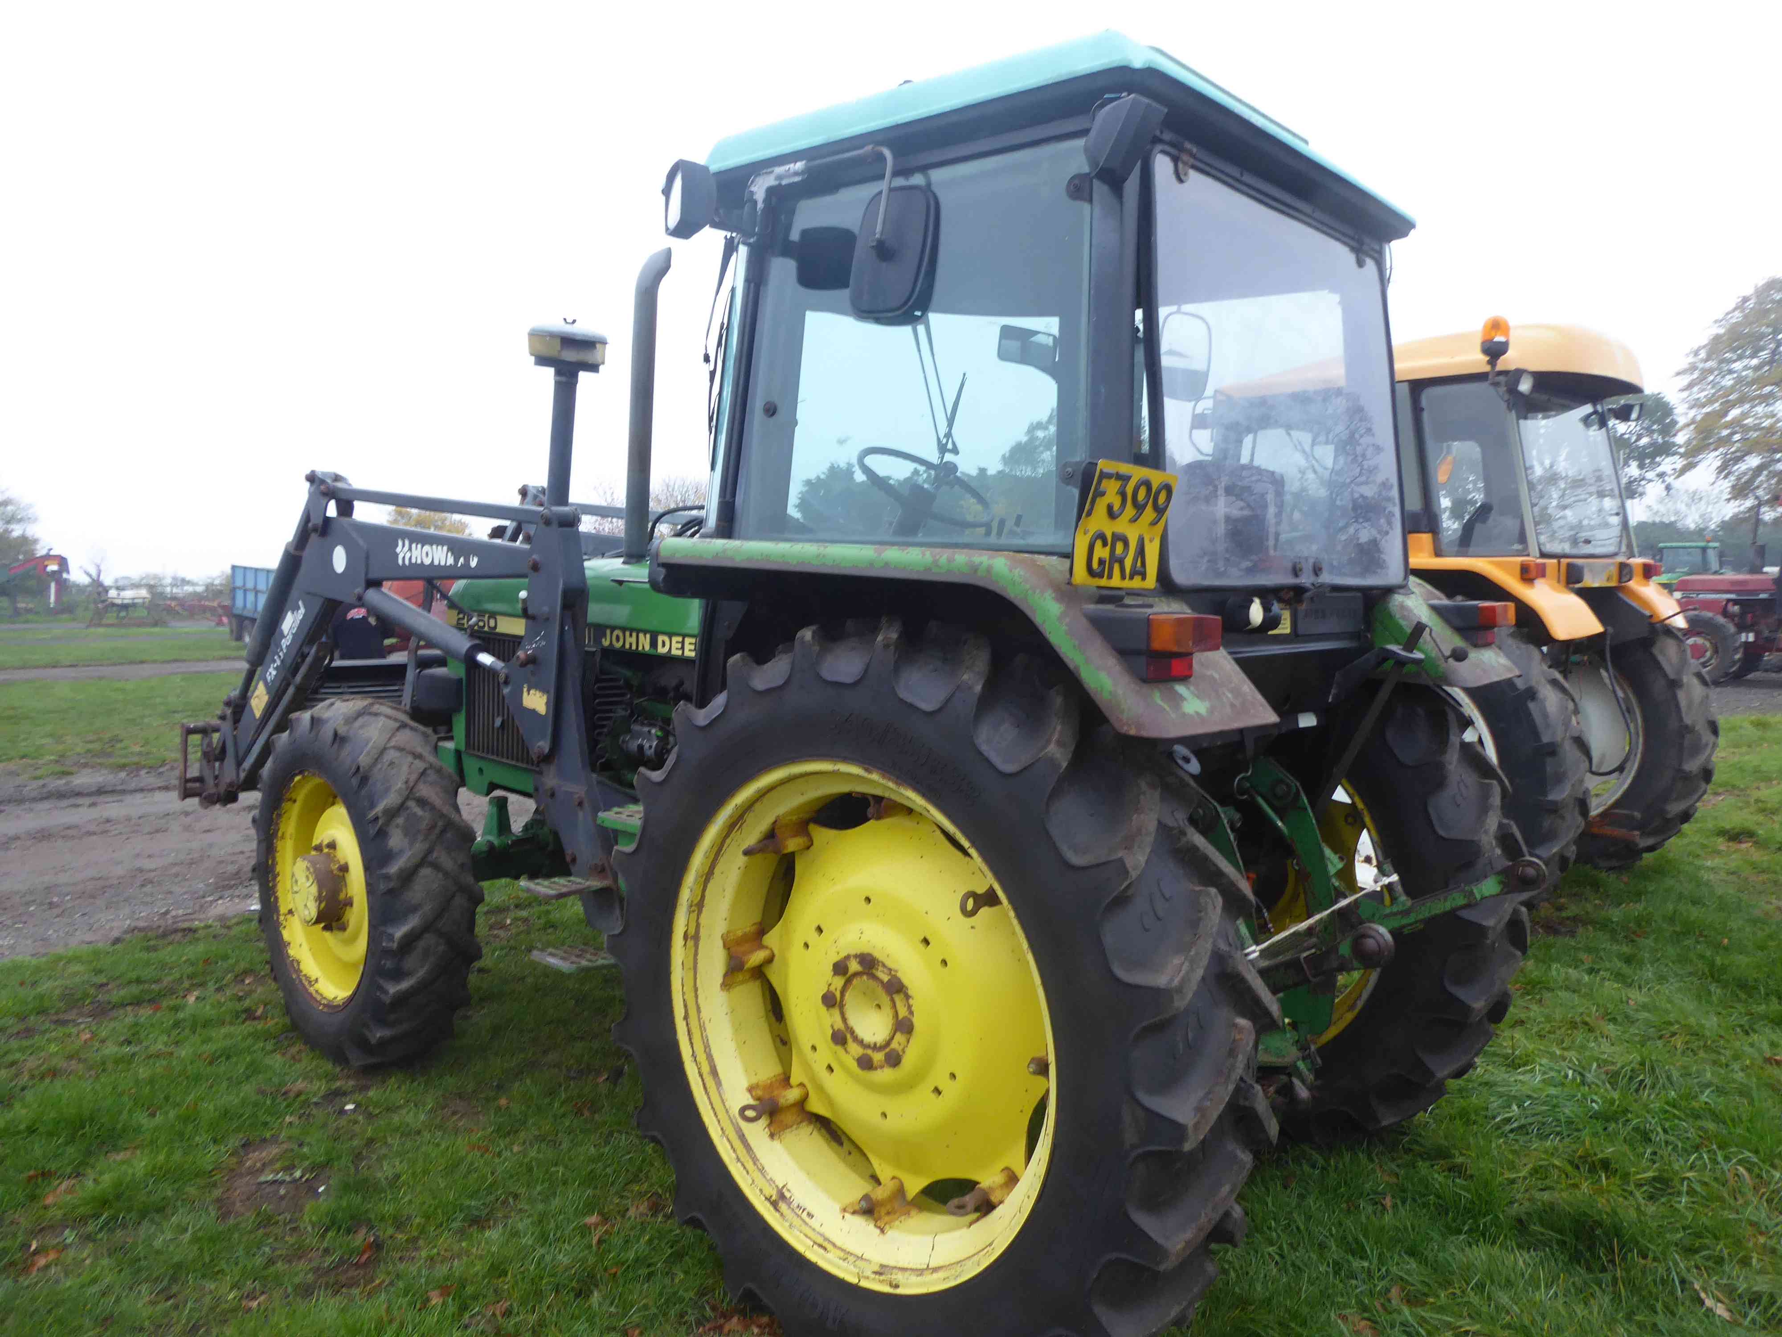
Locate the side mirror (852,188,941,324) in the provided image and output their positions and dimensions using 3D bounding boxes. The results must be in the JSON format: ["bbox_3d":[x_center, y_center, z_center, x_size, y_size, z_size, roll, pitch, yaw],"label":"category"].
[{"bbox_3d":[-0.004,-0.838,2.595,0.180,0.260,0.055,7,7,41],"label":"side mirror"}]

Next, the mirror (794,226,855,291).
[{"bbox_3d":[-0.151,-0.975,3.060,0.050,0.150,0.180,7,7,41],"label":"mirror"}]

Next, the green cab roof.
[{"bbox_3d":[0.463,-1.131,3.085,1.120,0.180,1.380,7,7,41],"label":"green cab roof"}]

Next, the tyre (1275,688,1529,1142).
[{"bbox_3d":[1.008,0.604,3.713,1.510,1.510,0.340,3,5,42],"label":"tyre"}]

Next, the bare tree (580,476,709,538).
[{"bbox_3d":[-13.824,-6.775,72.000,7.500,8.200,7.000,0,3,0],"label":"bare tree"}]

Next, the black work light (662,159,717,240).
[{"bbox_3d":[-0.466,-1.085,2.980,0.110,0.160,0.150,1,6,-14],"label":"black work light"}]

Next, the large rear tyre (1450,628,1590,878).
[{"bbox_3d":[2.350,0.420,5.970,0.420,1.560,1.560,-3,5,-41],"label":"large rear tyre"}]

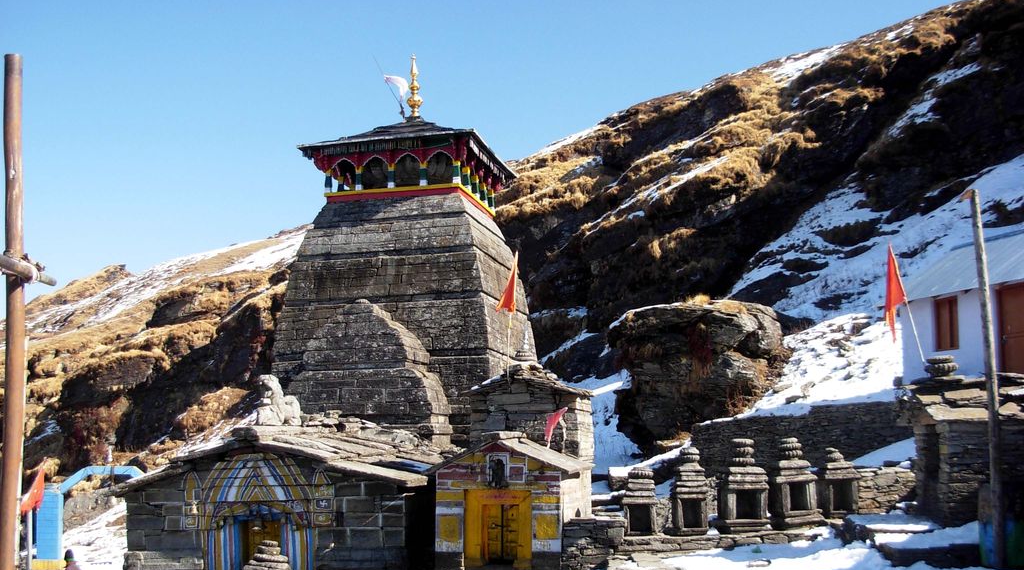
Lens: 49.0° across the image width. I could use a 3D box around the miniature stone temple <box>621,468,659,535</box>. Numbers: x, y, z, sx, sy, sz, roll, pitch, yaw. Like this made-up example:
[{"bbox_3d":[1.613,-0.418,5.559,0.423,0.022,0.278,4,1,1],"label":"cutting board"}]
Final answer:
[{"bbox_3d":[2.372,3.978,20.700,0.556,1.203,0.445,0,-6,-4],"label":"miniature stone temple"}]

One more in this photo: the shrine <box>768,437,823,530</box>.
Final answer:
[{"bbox_3d":[5.535,3.836,21.900,0.822,1.703,0.739,1,-7,-17],"label":"shrine"}]

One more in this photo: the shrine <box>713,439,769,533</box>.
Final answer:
[{"bbox_3d":[4.349,3.787,21.300,0.868,1.727,0.781,0,-6,-10],"label":"shrine"}]

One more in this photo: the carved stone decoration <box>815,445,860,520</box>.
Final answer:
[{"bbox_3d":[6.529,3.950,22.500,0.696,1.364,0.627,0,-6,-11],"label":"carved stone decoration"}]

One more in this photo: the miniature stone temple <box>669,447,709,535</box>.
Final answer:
[{"bbox_3d":[3.277,3.825,20.900,0.604,1.580,0.543,0,-6,-11],"label":"miniature stone temple"}]

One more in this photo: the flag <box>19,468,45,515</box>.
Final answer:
[{"bbox_3d":[-8.079,3.472,18.900,0.440,0.820,0.120,0,-6,-11],"label":"flag"}]

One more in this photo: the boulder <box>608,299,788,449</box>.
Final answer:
[{"bbox_3d":[4.363,2.141,26.300,4.100,3.600,3.600,-1,-6,0],"label":"boulder"}]

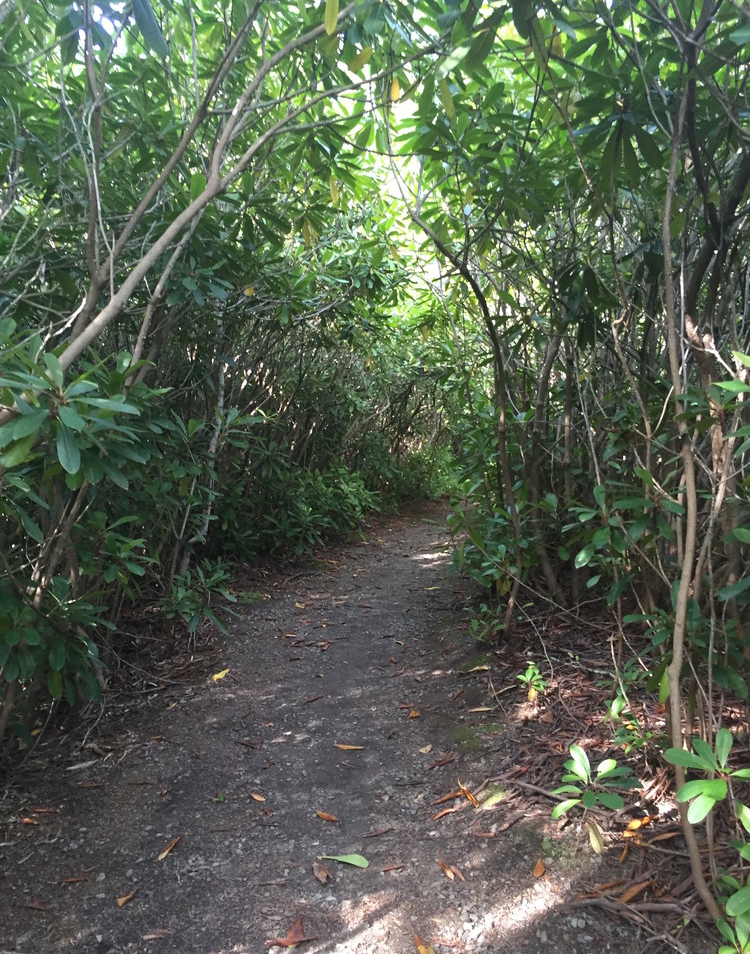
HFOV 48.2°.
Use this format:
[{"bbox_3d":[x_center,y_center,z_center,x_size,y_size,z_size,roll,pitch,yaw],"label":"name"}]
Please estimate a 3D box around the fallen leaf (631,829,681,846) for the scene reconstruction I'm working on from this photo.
[{"bbox_3d":[0.971,1.247,2.900,0.165,0.020,0.042,-1,3,-18],"label":"fallen leaf"}]

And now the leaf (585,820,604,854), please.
[{"bbox_3d":[0.767,1.256,2.930,0.036,0.060,0.120,-1,3,-12],"label":"leaf"}]

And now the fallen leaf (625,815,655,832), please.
[{"bbox_3d":[0.947,1.240,3.000,0.105,0.025,0.042,-2,3,-27],"label":"fallen leaf"}]

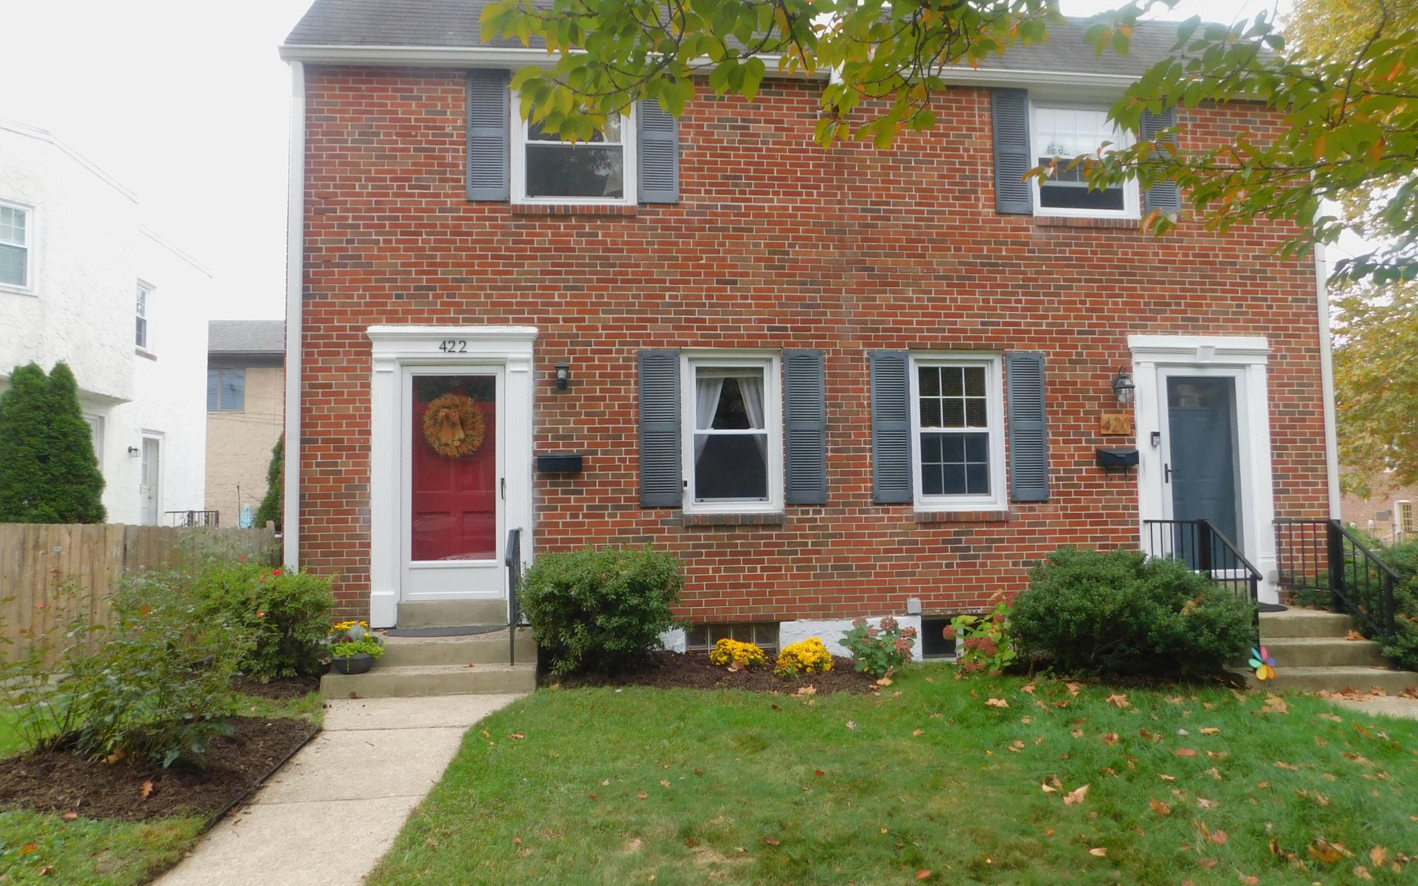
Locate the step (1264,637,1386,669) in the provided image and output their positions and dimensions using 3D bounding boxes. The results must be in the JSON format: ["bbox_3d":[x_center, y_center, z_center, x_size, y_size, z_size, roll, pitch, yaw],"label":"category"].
[{"bbox_3d":[4.805,1.734,7.804,1.420,0.180,0.340,0,-4,-7],"label":"step"}]

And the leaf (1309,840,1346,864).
[{"bbox_3d":[2.837,1.881,4.352,0.155,0.060,0.120,-3,-4,32],"label":"leaf"}]

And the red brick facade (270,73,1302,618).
[{"bbox_3d":[1.207,-0.880,8.732,9.550,4.950,0.300,0,-4,-7],"label":"red brick facade"}]

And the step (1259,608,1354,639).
[{"bbox_3d":[4.734,1.597,8.421,1.420,0.177,0.885,0,-4,-7],"label":"step"}]

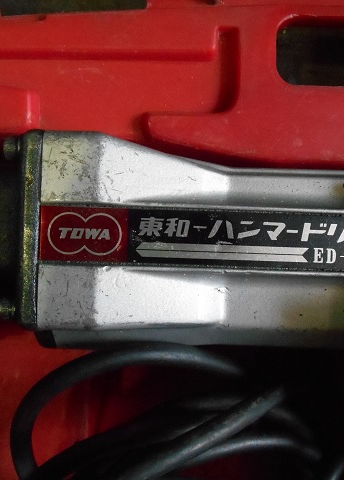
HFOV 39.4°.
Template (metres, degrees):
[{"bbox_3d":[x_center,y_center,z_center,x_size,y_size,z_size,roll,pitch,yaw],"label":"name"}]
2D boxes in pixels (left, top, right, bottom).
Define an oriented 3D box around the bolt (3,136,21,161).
[{"bbox_3d":[-0.076,-0.043,0.227,0.009,0.011,0.011,2,90,0],"label":"bolt"}]

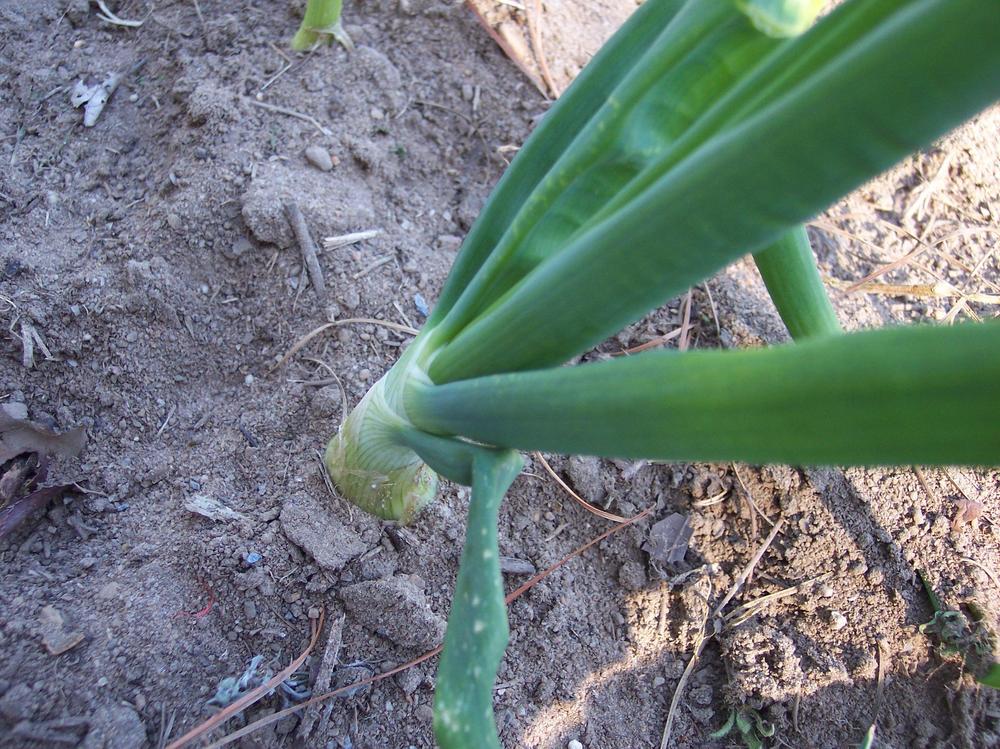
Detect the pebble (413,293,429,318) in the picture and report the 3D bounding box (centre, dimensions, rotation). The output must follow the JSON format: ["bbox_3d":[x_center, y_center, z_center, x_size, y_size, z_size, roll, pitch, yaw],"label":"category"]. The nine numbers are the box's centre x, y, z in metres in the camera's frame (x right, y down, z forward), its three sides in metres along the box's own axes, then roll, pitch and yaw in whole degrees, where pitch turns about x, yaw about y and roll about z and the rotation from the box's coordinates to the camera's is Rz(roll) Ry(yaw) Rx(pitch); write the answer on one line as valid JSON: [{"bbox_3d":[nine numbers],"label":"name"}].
[{"bbox_3d":[-0.035,-0.031,0.483,0.006,0.004,0.012,-14,53,-16],"label":"pebble"}]

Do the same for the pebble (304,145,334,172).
[{"bbox_3d":[-0.089,-0.107,0.542,0.011,0.009,0.017,-24,56,-23],"label":"pebble"}]

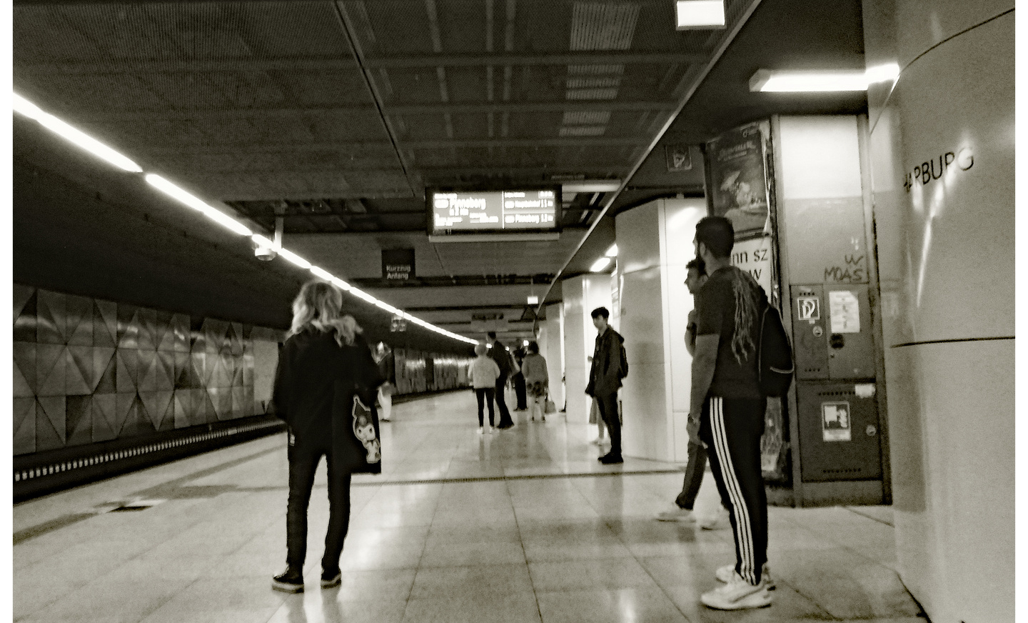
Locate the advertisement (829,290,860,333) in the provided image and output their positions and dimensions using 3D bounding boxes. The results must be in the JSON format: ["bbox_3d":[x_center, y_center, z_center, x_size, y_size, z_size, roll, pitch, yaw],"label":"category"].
[{"bbox_3d":[2.438,0.002,5.684,0.212,0.308,0.010,-1,-4,0],"label":"advertisement"}]

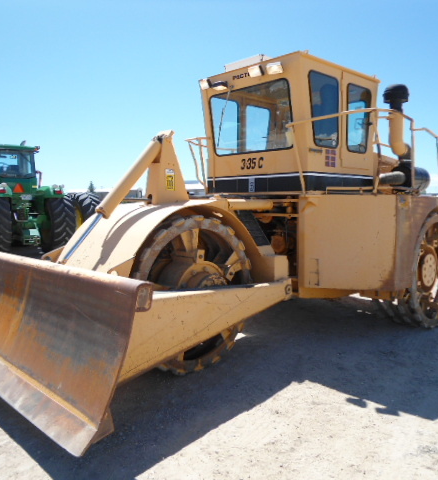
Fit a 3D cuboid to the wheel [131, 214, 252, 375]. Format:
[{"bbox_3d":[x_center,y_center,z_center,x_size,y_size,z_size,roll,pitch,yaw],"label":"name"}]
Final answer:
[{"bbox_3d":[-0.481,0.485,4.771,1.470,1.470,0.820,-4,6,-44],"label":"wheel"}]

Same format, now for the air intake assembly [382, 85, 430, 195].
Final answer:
[{"bbox_3d":[2.363,-1.282,6.121,0.836,1.294,0.346,-5,6,-43],"label":"air intake assembly"}]

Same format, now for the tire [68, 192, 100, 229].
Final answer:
[{"bbox_3d":[-4.573,-0.544,15.490,0.650,1.900,1.900,-4,6,-42],"label":"tire"}]

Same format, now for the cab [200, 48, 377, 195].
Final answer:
[{"bbox_3d":[0.939,-1.374,6.274,1.740,1.600,1.570,-4,6,-44],"label":"cab"}]

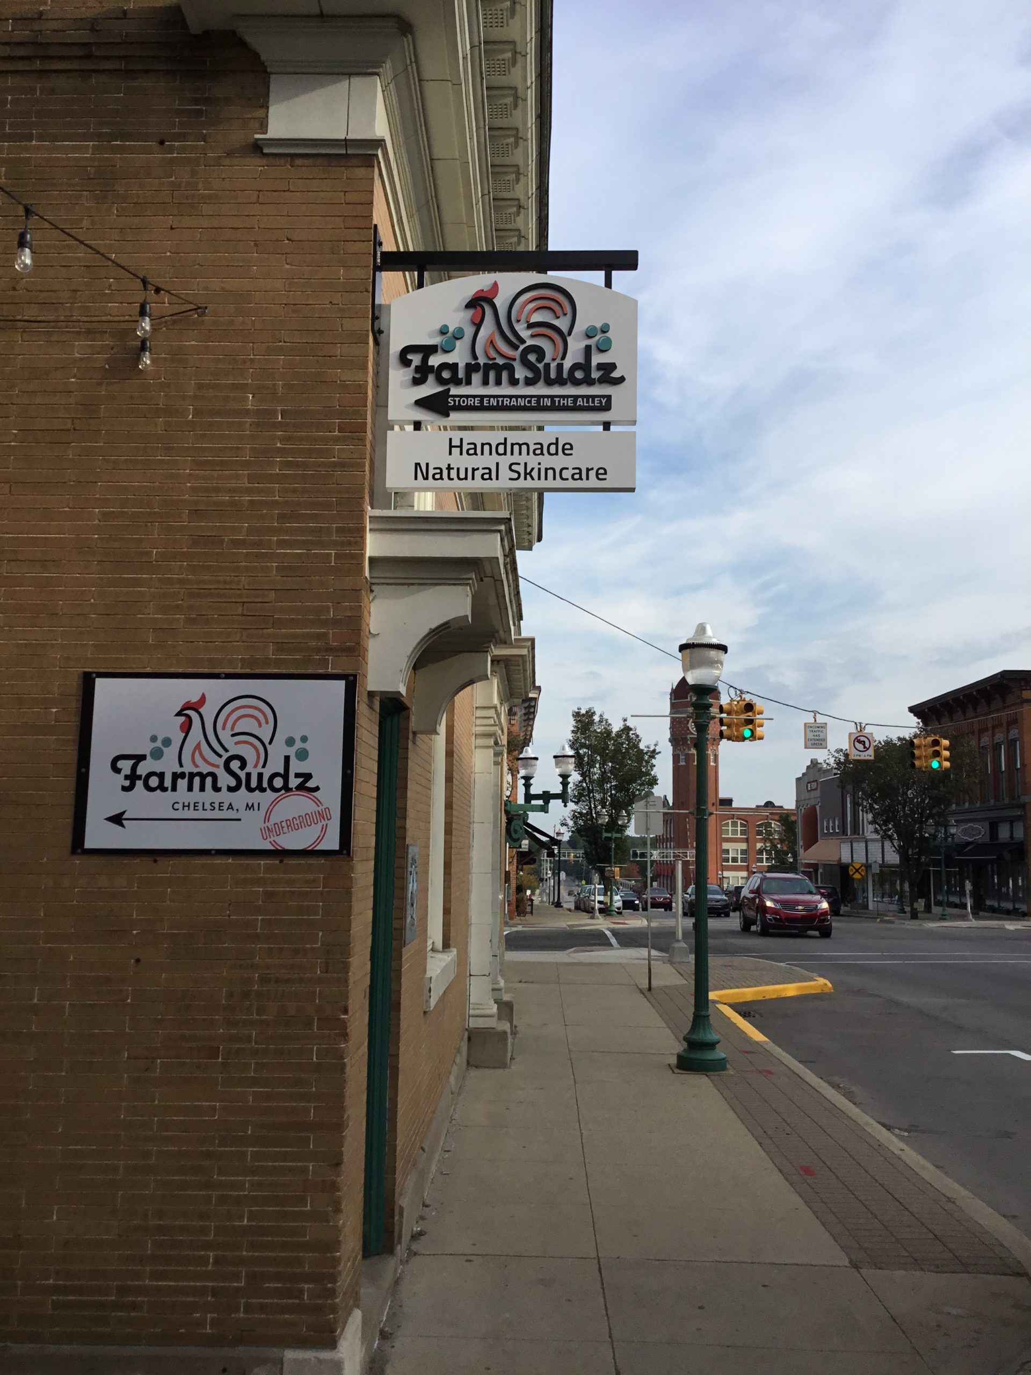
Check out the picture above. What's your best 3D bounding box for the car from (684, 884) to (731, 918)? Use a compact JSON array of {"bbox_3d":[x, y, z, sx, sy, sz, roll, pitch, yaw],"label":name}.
[{"bbox_3d":[9.219,10.405,60.391,1.840,1.470,4.800,1,-8,1],"label":"car"}]

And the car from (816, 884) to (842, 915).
[{"bbox_3d":[16.587,11.716,67.883,1.870,1.680,4.600,1,-8,1],"label":"car"}]

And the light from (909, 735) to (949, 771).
[{"bbox_3d":[13.159,2.080,39.079,1.050,1.050,1.000,1,-8,1],"label":"light"}]

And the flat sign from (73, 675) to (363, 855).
[{"bbox_3d":[-0.996,0.253,4.087,0.923,0.608,0.030,1,-8,2],"label":"flat sign"}]

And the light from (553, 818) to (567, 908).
[{"bbox_3d":[2.470,10.027,68.236,0.500,4.500,0.500,1,-8,1],"label":"light"}]

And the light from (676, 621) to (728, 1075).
[{"bbox_3d":[1.557,1.272,10.290,0.440,3.701,0.440,1,-8,1],"label":"light"}]

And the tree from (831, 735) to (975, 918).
[{"bbox_3d":[16.769,5.960,53.322,6.100,8.003,6.000,1,-8,1],"label":"tree"}]

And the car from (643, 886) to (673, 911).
[{"bbox_3d":[9.908,14.863,86.920,1.840,1.640,4.600,1,-8,1],"label":"car"}]

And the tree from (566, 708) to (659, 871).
[{"bbox_3d":[4.202,5.255,53.226,4.000,8.700,4.000,1,-8,1],"label":"tree"}]

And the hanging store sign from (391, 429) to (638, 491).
[{"bbox_3d":[-0.016,-0.827,4.517,0.910,0.215,0.050,0,-8,2],"label":"hanging store sign"}]

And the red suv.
[{"bbox_3d":[7.871,6.419,36.811,1.990,1.780,5.150,1,-8,1],"label":"red suv"}]

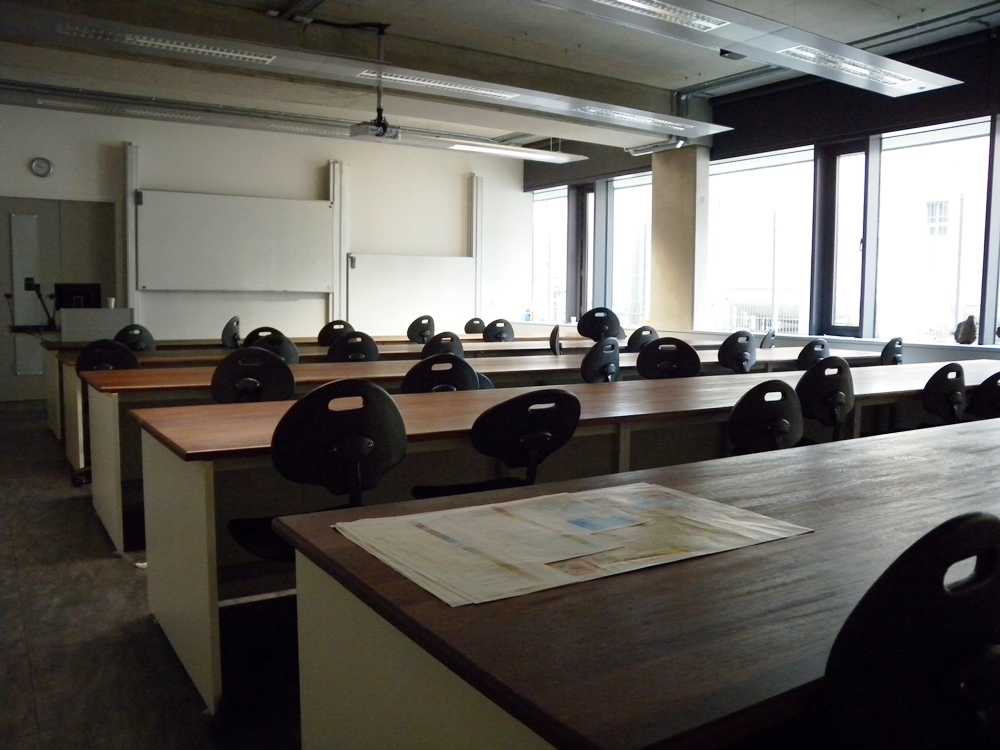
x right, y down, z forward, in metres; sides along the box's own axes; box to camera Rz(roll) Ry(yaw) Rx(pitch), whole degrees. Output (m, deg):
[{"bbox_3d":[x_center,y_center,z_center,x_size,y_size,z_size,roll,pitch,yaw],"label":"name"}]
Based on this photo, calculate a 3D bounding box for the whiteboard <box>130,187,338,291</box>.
[{"bbox_3d":[-3.373,-1.706,10.536,2.507,1.221,0.050,-3,6,-33],"label":"whiteboard"}]

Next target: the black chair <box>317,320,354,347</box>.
[{"bbox_3d":[-1.627,-0.034,7.801,0.560,0.993,0.580,-2,6,-28],"label":"black chair"}]

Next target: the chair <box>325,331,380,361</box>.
[{"bbox_3d":[-1.145,0.152,5.968,0.560,0.961,0.580,-2,6,-28],"label":"chair"}]

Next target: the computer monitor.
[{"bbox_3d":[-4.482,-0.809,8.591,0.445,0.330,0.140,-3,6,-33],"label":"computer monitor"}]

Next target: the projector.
[{"bbox_3d":[-1.082,-2.115,7.138,0.330,0.100,0.320,-3,6,-33],"label":"projector"}]

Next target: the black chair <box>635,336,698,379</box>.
[{"bbox_3d":[1.067,0.238,5.100,0.560,0.979,0.580,2,5,16],"label":"black chair"}]

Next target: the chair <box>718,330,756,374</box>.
[{"bbox_3d":[1.621,0.159,5.965,0.570,0.988,0.580,-3,6,-30],"label":"chair"}]

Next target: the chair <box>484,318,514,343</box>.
[{"bbox_3d":[-0.102,-0.139,9.108,0.570,0.991,0.580,-2,6,-29],"label":"chair"}]

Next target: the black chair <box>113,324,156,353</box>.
[{"bbox_3d":[-3.123,0.058,6.783,0.560,0.973,0.580,-4,7,-42],"label":"black chair"}]

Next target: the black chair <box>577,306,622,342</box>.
[{"bbox_3d":[0.867,-0.065,7.580,0.570,1.134,0.580,0,5,-11],"label":"black chair"}]

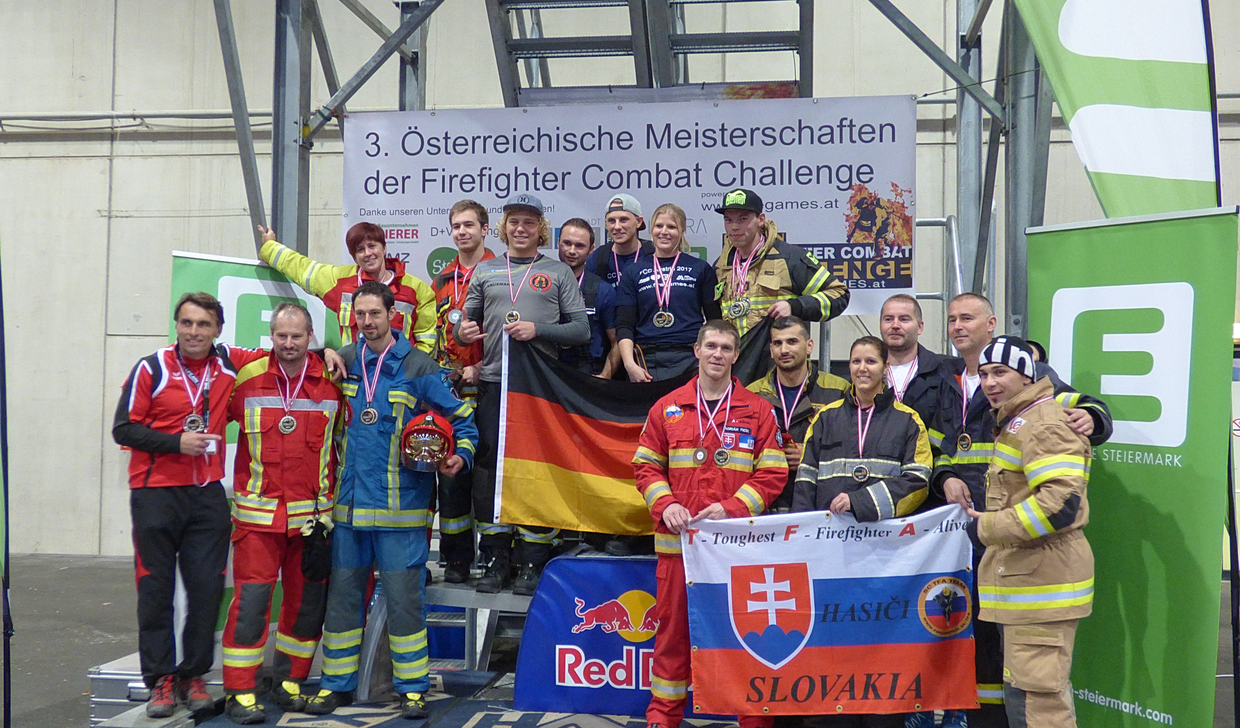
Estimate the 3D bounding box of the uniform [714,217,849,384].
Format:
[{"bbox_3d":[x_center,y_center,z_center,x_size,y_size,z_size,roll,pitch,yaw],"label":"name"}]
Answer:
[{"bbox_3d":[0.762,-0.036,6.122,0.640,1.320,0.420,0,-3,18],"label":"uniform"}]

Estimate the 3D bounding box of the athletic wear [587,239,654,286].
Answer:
[{"bbox_3d":[0.049,-0.314,6.606,0.500,0.640,0.300,1,-2,2],"label":"athletic wear"}]

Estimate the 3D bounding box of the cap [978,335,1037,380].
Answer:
[{"bbox_3d":[1.419,-0.022,4.716,0.190,0.165,0.220,-1,-3,41],"label":"cap"}]

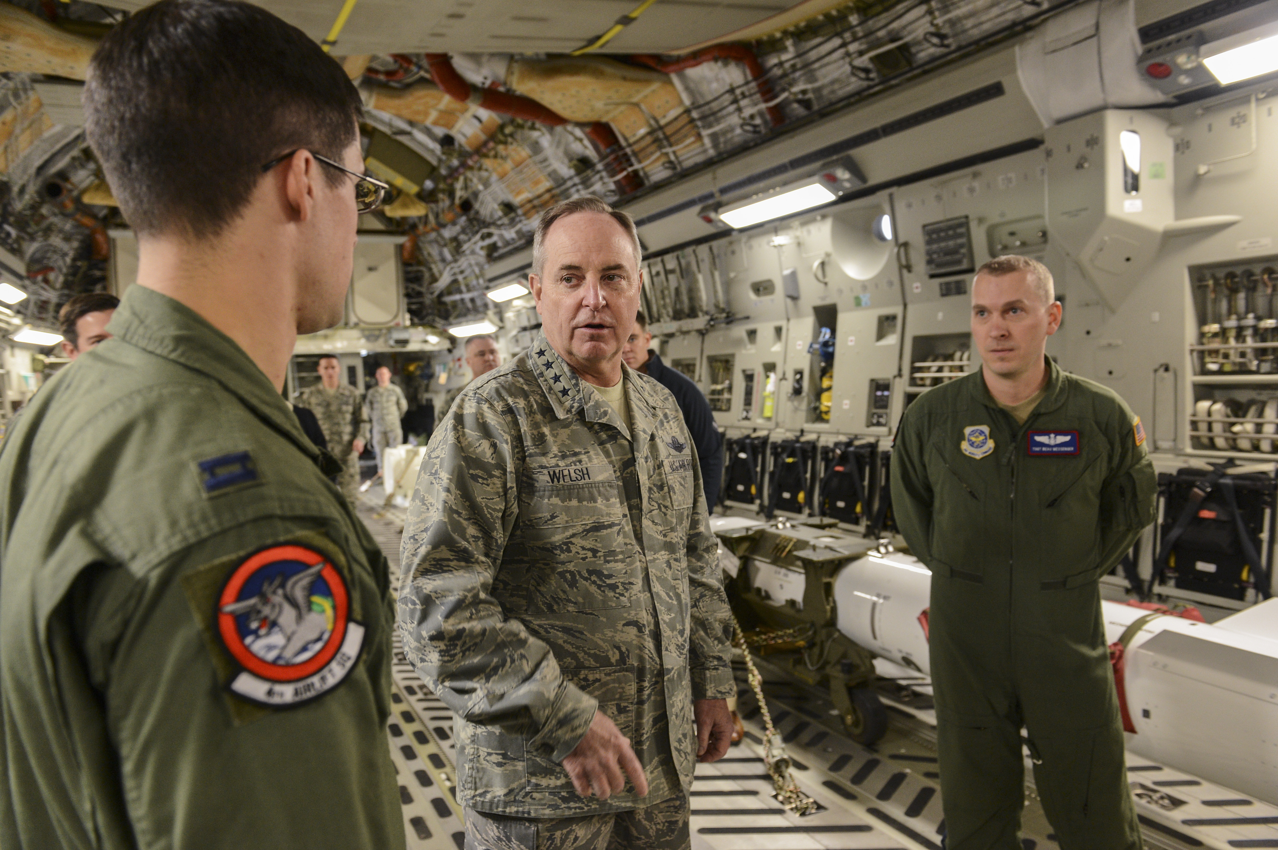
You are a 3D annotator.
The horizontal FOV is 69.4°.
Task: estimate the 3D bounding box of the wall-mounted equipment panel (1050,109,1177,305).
[{"bbox_3d":[1.943,-0.857,3.804,0.400,0.760,0.290,-4,3,-26],"label":"wall-mounted equipment panel"}]

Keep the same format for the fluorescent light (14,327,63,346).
[{"bbox_3d":[-6.441,-0.959,9.871,0.165,0.080,1.130,-34,11,-13],"label":"fluorescent light"}]

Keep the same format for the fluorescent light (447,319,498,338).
[{"bbox_3d":[-2.141,-1.246,11.963,0.165,0.080,1.130,31,-16,-31],"label":"fluorescent light"}]

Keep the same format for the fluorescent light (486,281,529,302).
[{"bbox_3d":[-1.566,-1.601,11.024,0.165,0.080,1.130,29,-11,-24],"label":"fluorescent light"}]

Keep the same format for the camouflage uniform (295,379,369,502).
[{"bbox_3d":[-2.626,0.342,8.038,0.600,1.420,0.330,-3,3,-17],"label":"camouflage uniform"}]

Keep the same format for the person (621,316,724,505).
[{"bbox_3d":[0.120,0.415,3.850,0.550,1.790,0.360,-1,3,22],"label":"person"}]

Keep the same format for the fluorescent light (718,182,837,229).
[{"bbox_3d":[0.888,-1.430,6.003,0.165,0.080,1.130,29,-11,-24],"label":"fluorescent light"}]

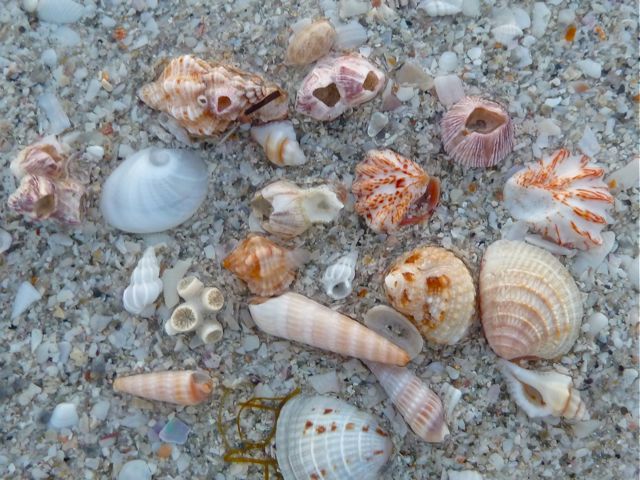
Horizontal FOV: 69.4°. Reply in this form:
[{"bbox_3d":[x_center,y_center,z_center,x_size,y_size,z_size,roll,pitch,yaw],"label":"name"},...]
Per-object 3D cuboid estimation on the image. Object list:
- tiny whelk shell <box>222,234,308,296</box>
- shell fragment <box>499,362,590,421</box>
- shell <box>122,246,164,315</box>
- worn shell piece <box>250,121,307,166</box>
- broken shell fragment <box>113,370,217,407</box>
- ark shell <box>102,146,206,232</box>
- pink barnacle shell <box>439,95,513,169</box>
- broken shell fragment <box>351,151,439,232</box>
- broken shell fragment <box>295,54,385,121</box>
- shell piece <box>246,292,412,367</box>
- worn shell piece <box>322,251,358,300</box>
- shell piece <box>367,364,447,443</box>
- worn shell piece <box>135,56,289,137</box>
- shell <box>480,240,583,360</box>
[{"bbox_3d":[-0.015,0.007,0.123,0.022,0.013,0.016,-8,78,-2],"label":"tiny whelk shell"},{"bbox_3d":[0.057,0.038,0.117,0.026,0.010,0.013,33,80,7],"label":"shell fragment"},{"bbox_3d":[-0.054,0.013,0.143,0.011,0.010,0.020,11,76,3],"label":"shell"},{"bbox_3d":[-0.013,-0.032,0.154,0.022,0.010,0.013,42,80,9],"label":"worn shell piece"},{"bbox_3d":[-0.046,0.043,0.135,0.028,0.010,0.009,3,76,1],"label":"broken shell fragment"},{"bbox_3d":[-0.054,-0.016,0.150,0.034,0.009,0.027,-27,78,-6],"label":"ark shell"},{"bbox_3d":[0.053,-0.036,0.154,0.023,0.012,0.025,5,76,1],"label":"pink barnacle shell"},{"bbox_3d":[0.021,-0.014,0.129,0.024,0.009,0.023,-14,78,-3],"label":"broken shell fragment"},{"bbox_3d":[0.006,-0.044,0.135,0.027,0.012,0.017,-23,79,-5],"label":"broken shell fragment"},{"bbox_3d":[0.003,0.027,0.138,0.049,0.013,0.012,21,77,5],"label":"shell piece"},{"bbox_3d":[0.006,0.010,0.125,0.008,0.007,0.014,23,79,5],"label":"worn shell piece"},{"bbox_3d":[0.022,0.041,0.117,0.028,0.009,0.011,43,81,8],"label":"shell piece"},{"bbox_3d":[-0.030,-0.041,0.132,0.042,0.018,0.022,6,78,1],"label":"worn shell piece"},{"bbox_3d":[0.064,0.018,0.140,0.030,0.013,0.035,4,76,1],"label":"shell"}]

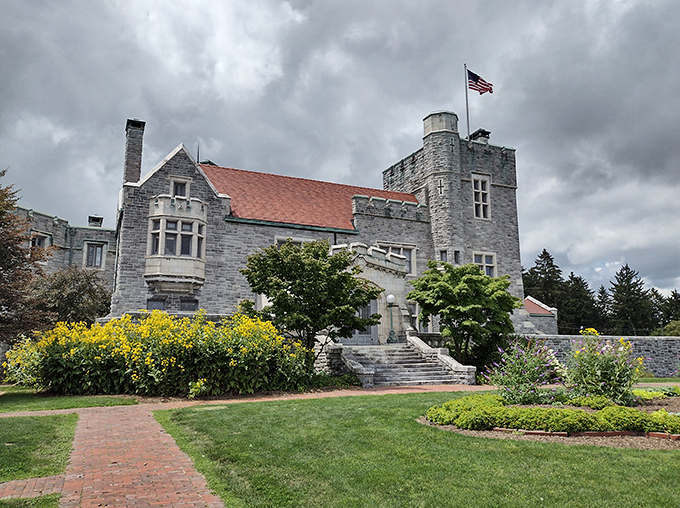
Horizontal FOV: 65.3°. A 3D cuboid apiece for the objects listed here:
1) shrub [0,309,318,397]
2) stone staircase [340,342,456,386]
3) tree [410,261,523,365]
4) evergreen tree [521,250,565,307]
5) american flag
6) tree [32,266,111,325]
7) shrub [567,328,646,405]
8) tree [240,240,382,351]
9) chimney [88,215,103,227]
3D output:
[{"bbox_3d":[-5.369,3.257,17.627,9.200,2.500,2.900,5,-11,-25],"label":"shrub"},{"bbox_3d":[2.313,4.593,22.088,3.600,1.500,3.400,5,-11,-25],"label":"stone staircase"},{"bbox_3d":[5.514,2.998,24.460,5.300,5.400,5.000,-2,-10,12],"label":"tree"},{"bbox_3d":[26.090,6.218,68.000,6.200,14.000,6.200,-4,-10,21],"label":"evergreen tree"},{"bbox_3d":[9.153,-11.252,34.800,1.800,1.750,0.450,-3,-10,16],"label":"american flag"},{"bbox_3d":[-12.703,3.182,25.000,4.000,5.000,3.800,5,-11,-26],"label":"tree"},{"bbox_3d":[6.882,2.901,13.800,1.950,2.000,1.850,-5,-11,26],"label":"shrub"},{"bbox_3d":[-1.185,2.315,21.031,5.600,5.700,5.200,0,-10,-3],"label":"tree"},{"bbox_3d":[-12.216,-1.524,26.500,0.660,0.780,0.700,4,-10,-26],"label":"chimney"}]

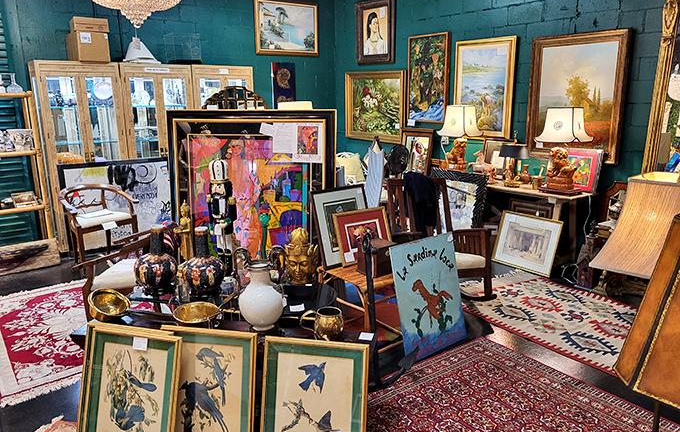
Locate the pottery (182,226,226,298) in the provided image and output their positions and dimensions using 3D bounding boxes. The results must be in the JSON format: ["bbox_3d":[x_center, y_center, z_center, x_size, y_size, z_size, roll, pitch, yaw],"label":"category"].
[{"bbox_3d":[-0.747,0.254,2.806,0.245,0.389,0.245,-1,13,0],"label":"pottery"}]

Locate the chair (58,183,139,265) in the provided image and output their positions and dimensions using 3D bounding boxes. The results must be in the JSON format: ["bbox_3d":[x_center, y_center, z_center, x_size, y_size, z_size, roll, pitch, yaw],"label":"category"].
[{"bbox_3d":[-2.416,0.115,5.175,0.600,0.770,0.600,11,18,41],"label":"chair"}]

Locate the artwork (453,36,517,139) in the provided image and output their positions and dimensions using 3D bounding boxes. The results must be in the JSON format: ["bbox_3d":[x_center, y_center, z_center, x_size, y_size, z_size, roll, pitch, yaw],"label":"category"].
[{"bbox_3d":[1.651,-1.466,5.891,0.055,1.090,0.795,-11,17,-38],"label":"artwork"}]

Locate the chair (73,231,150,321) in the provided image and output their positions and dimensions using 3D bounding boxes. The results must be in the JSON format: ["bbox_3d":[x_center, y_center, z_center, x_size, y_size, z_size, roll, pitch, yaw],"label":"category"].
[{"bbox_3d":[-1.349,0.439,3.491,0.560,0.780,0.610,-2,13,-4],"label":"chair"}]

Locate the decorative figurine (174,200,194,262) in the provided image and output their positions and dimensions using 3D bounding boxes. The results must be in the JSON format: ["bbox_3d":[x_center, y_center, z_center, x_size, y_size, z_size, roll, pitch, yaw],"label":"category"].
[{"bbox_3d":[-1.082,0.168,3.499,0.115,0.565,0.135,10,17,39],"label":"decorative figurine"}]

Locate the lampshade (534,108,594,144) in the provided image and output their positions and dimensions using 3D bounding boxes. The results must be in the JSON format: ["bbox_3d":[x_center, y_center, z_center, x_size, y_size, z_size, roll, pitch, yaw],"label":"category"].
[{"bbox_3d":[2.133,-0.867,4.836,0.330,0.305,0.420,-11,17,-37],"label":"lampshade"}]

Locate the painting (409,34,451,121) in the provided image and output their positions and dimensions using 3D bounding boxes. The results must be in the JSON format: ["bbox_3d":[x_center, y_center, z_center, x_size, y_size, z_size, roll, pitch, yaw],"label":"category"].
[{"bbox_3d":[1.123,-1.738,6.503,0.045,1.070,0.675,-11,17,-38],"label":"painting"}]

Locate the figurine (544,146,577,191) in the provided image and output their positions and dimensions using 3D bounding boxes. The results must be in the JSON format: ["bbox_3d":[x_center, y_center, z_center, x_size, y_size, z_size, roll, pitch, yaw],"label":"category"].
[{"bbox_3d":[2.128,-0.474,4.927,0.190,0.410,0.240,-8,15,-26],"label":"figurine"}]

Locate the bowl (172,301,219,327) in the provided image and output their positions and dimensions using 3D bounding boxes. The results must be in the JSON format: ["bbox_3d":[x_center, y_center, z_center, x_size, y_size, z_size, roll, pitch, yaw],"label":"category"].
[{"bbox_3d":[-0.738,0.541,2.634,0.235,0.090,0.235,-6,14,-20],"label":"bowl"}]

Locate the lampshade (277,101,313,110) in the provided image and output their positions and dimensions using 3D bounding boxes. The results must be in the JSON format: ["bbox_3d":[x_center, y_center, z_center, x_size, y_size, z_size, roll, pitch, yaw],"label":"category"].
[{"bbox_3d":[-0.483,-1.086,5.532,0.420,0.280,0.420,-2,13,-4],"label":"lampshade"}]

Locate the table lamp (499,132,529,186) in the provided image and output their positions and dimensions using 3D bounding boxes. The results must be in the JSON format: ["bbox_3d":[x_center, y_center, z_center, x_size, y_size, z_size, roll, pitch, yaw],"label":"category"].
[{"bbox_3d":[1.715,-0.577,5.042,0.280,0.509,0.260,10,17,39],"label":"table lamp"}]

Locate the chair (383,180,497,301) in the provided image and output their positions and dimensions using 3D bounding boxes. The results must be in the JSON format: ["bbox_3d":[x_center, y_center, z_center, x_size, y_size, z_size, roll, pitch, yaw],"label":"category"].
[{"bbox_3d":[0.734,0.200,4.040,0.600,0.950,0.770,-9,15,-31],"label":"chair"}]

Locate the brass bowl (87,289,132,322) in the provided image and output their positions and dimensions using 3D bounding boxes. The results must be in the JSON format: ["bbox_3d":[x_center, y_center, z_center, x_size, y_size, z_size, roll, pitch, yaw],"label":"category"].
[{"bbox_3d":[-1.258,0.506,2.774,0.230,0.095,0.230,13,23,-24],"label":"brass bowl"}]

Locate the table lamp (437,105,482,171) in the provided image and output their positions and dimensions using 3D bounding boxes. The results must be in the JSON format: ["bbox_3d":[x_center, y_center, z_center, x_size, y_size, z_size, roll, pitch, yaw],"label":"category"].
[{"bbox_3d":[1.248,-0.770,5.357,0.355,0.750,0.355,-11,17,-38],"label":"table lamp"}]

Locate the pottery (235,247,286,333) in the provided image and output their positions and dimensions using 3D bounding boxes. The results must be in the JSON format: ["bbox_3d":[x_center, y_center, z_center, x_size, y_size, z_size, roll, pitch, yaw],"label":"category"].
[{"bbox_3d":[-0.358,0.329,2.323,0.240,0.387,0.210,2,13,11],"label":"pottery"}]

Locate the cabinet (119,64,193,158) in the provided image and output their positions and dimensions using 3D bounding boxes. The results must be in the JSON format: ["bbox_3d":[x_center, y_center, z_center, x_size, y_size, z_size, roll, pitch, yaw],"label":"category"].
[{"bbox_3d":[-2.181,-0.789,6.176,0.800,1.990,0.410,-11,17,-37],"label":"cabinet"}]

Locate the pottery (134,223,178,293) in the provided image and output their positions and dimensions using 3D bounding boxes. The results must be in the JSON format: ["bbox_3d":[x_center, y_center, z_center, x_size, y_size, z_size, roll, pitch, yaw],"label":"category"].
[{"bbox_3d":[-1.027,0.249,2.874,0.243,0.375,0.243,-1,13,0],"label":"pottery"}]

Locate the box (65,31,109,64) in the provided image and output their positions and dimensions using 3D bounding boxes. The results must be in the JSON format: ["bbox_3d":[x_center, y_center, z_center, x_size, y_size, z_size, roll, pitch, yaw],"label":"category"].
[{"bbox_3d":[-2.688,-1.789,5.461,0.335,0.283,0.305,12,18,42],"label":"box"}]

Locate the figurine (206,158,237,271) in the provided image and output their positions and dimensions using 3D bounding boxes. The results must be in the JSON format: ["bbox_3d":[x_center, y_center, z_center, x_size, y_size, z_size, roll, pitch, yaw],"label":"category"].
[{"bbox_3d":[-0.787,0.030,3.415,0.175,0.865,0.145,2,14,12],"label":"figurine"}]

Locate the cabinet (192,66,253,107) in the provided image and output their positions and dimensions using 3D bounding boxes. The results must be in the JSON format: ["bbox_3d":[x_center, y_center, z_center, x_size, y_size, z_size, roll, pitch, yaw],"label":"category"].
[{"bbox_3d":[-1.541,-0.916,6.673,0.810,1.990,0.410,-11,17,-37],"label":"cabinet"}]

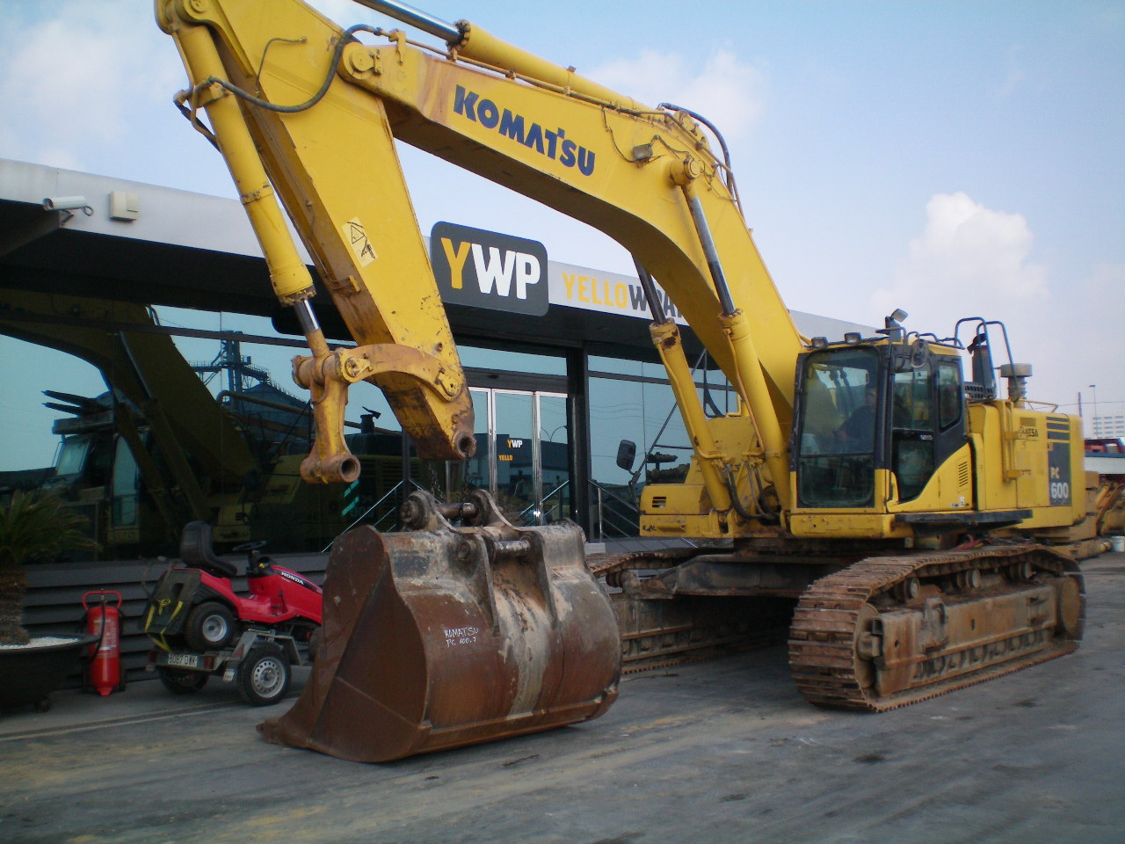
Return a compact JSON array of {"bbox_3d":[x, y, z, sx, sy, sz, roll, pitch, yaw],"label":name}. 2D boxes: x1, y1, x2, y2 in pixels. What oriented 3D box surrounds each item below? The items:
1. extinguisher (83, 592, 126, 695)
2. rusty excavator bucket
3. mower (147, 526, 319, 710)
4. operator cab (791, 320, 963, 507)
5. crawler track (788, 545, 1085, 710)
[{"bbox_3d":[-4.373,2.090,11.750,0.410,1.000,0.400,1,-4,-25],"label":"extinguisher"},{"bbox_3d":[-0.969,1.476,9.649,2.060,1.870,1.930,-4,-5,44],"label":"rusty excavator bucket"},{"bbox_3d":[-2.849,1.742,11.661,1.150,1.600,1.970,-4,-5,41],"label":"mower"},{"bbox_3d":[3.117,0.060,12.082,0.990,1.670,1.830,-4,-5,41],"label":"operator cab"},{"bbox_3d":[3.905,1.897,12.154,0.620,1.200,5.420,-4,-5,41],"label":"crawler track"}]

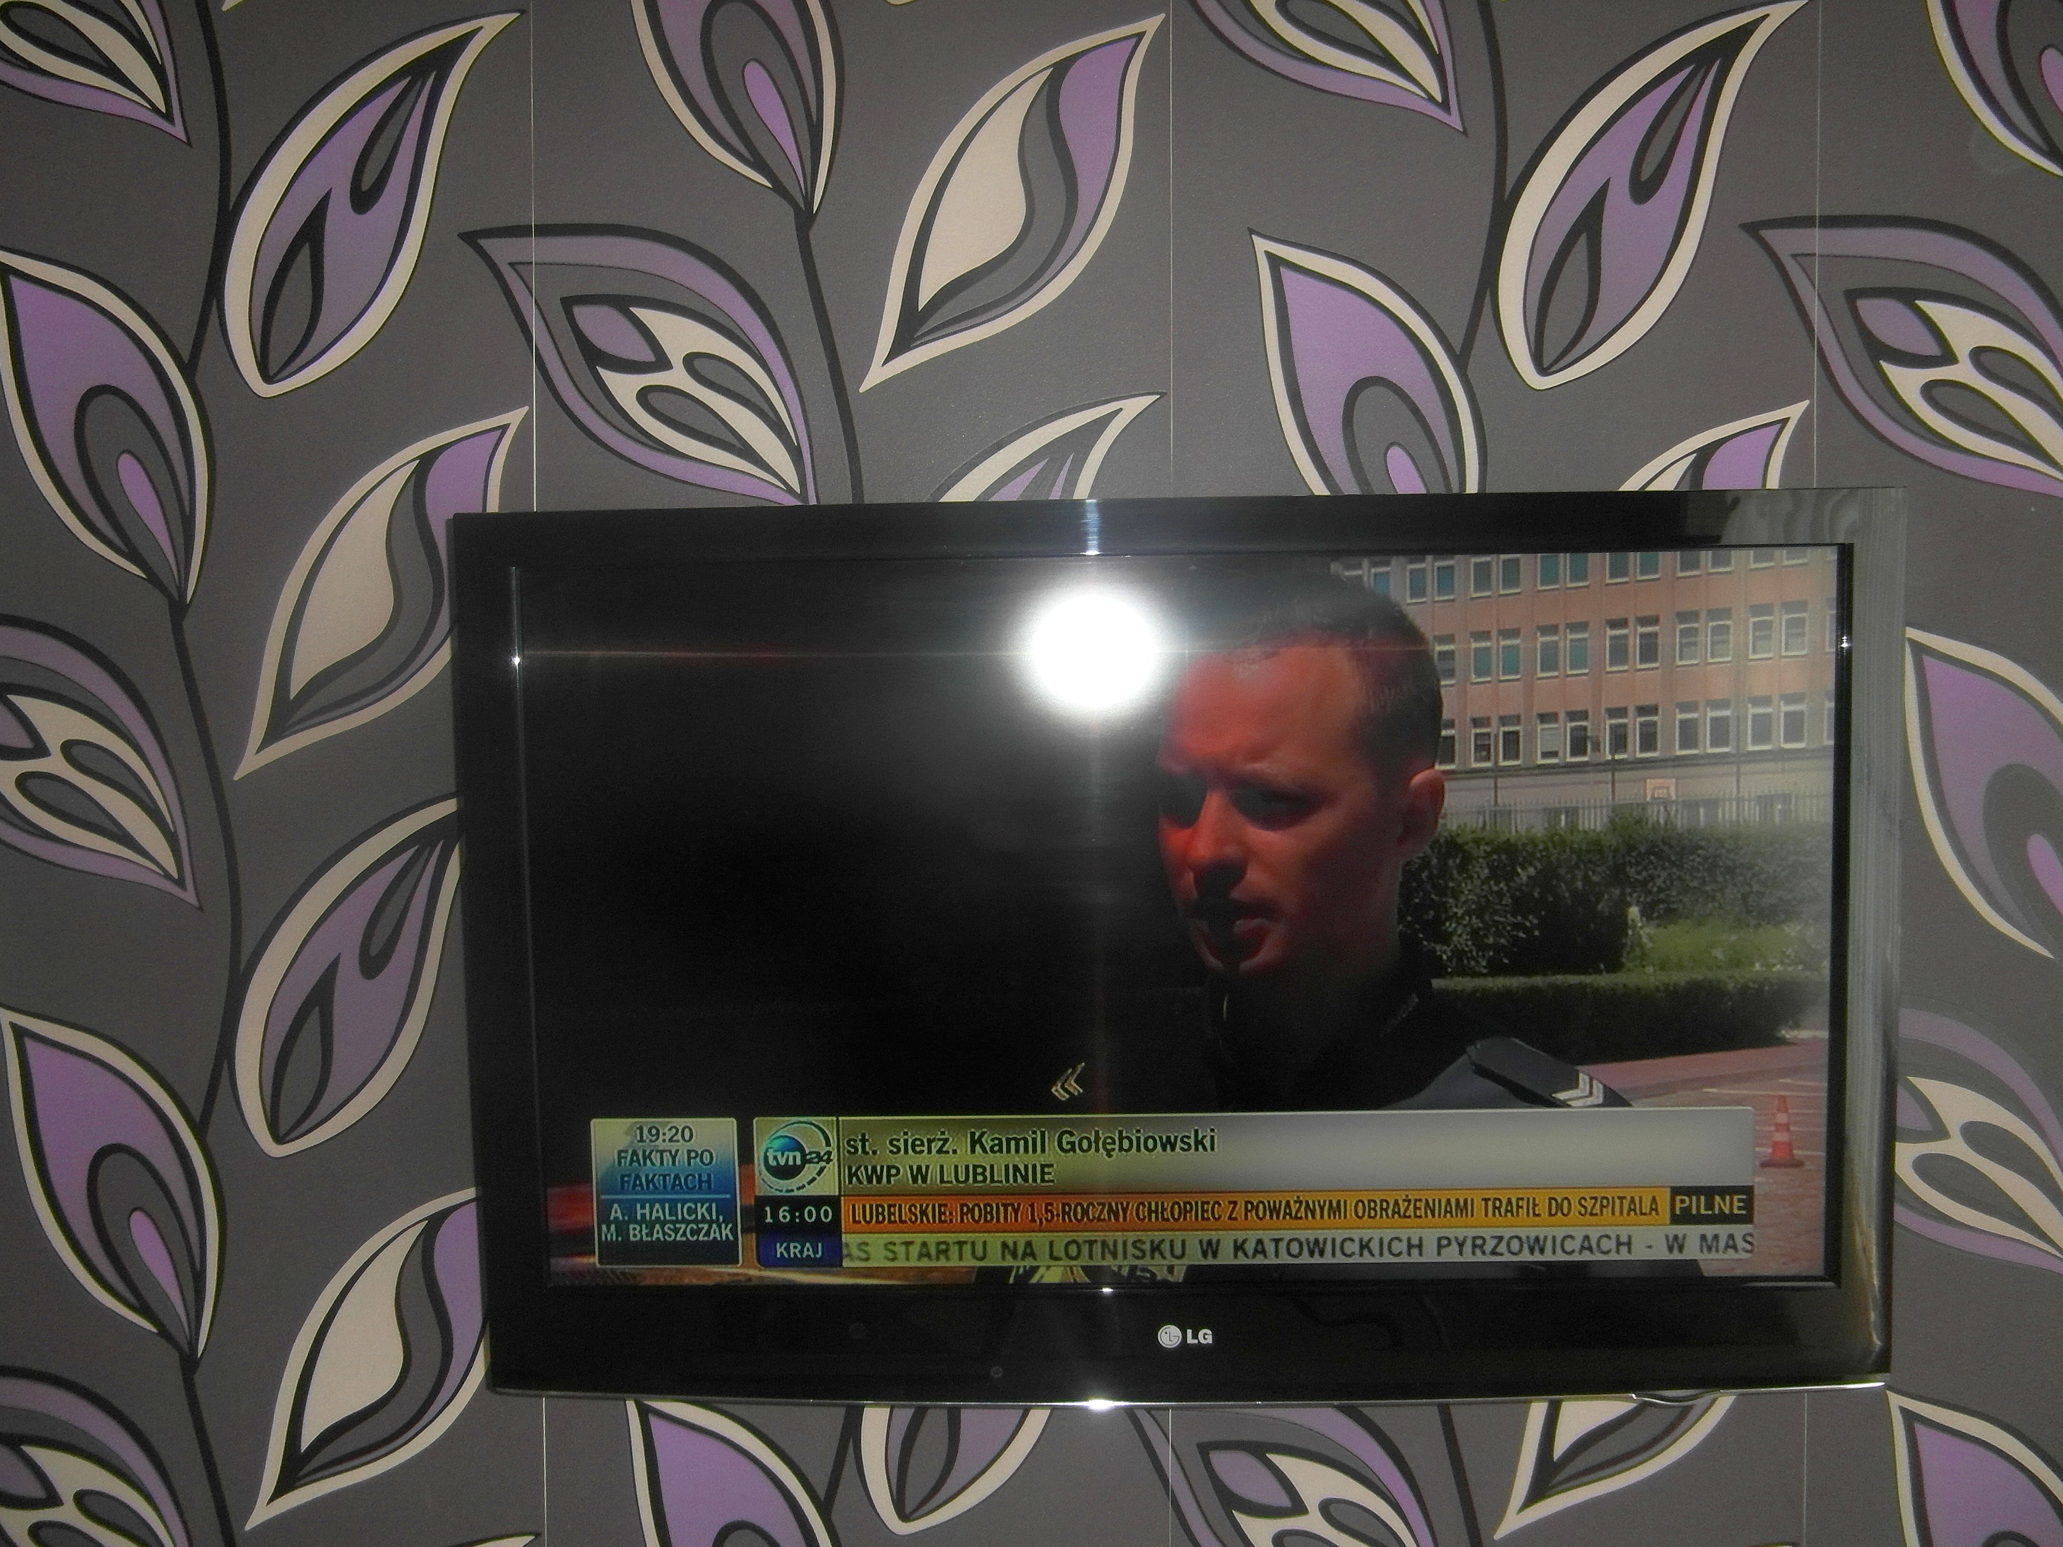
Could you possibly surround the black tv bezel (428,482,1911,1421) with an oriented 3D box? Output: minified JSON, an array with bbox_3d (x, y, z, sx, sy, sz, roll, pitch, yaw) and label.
[{"bbox_3d":[0.106,0.133,1.066,1.026,0.657,0.080,-1,4,1],"label":"black tv bezel"}]

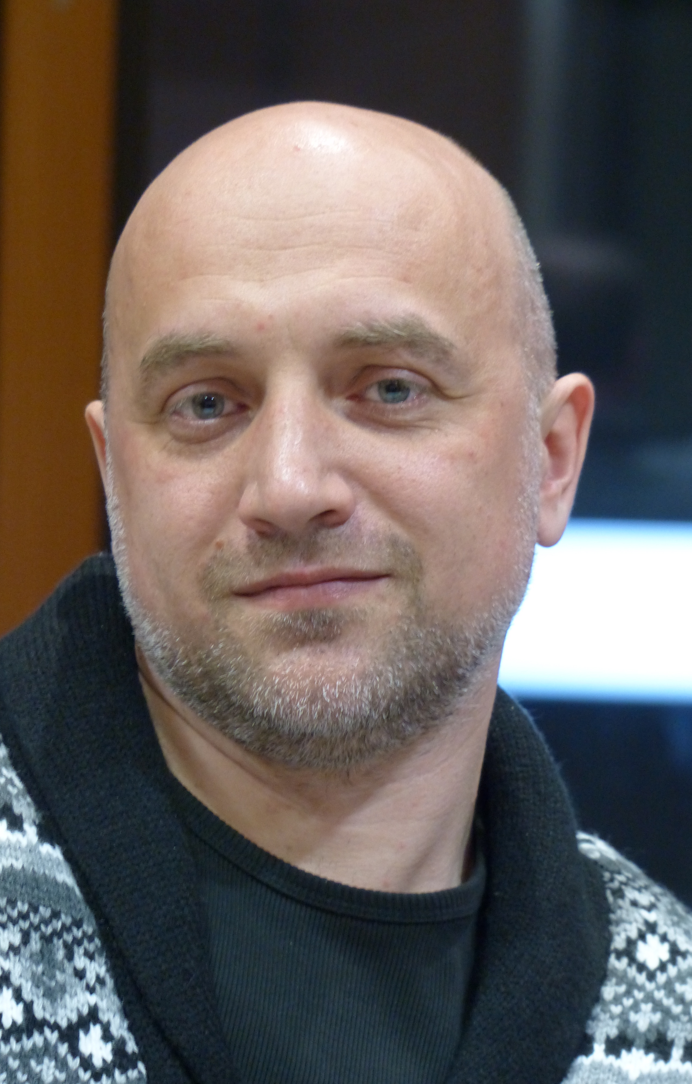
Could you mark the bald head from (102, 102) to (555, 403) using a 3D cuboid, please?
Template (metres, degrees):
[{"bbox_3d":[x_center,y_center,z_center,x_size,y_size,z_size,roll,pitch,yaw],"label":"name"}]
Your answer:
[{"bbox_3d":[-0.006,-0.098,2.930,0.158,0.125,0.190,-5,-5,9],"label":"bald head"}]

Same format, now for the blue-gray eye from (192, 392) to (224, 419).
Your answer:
[{"bbox_3d":[-0.048,-0.047,2.856,0.012,0.011,0.008,-4,-2,5],"label":"blue-gray eye"}]

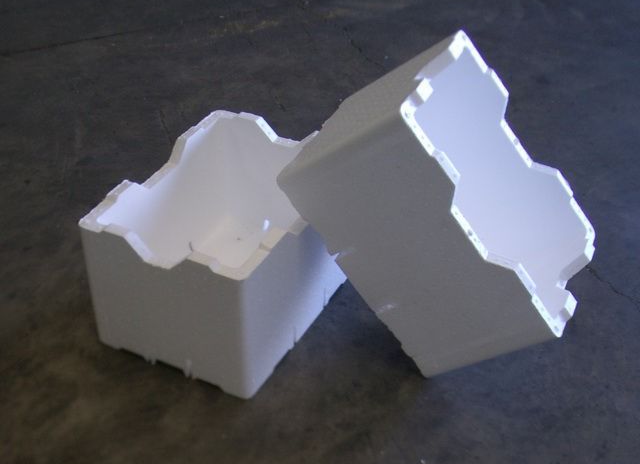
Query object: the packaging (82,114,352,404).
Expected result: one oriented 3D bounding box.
[{"bbox_3d":[-0.178,0.023,1.837,0.351,0.304,0.482,17,39,21],"label":"packaging"}]

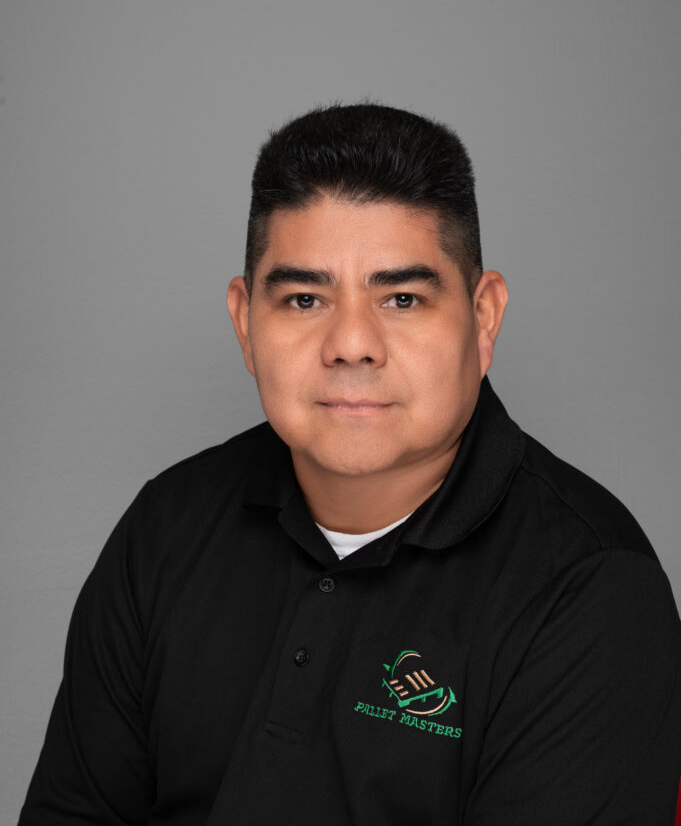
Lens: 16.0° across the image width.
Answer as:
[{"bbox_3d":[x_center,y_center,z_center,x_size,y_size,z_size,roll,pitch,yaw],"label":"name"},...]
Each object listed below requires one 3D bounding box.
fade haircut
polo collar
[{"bbox_3d":[0.017,-0.139,1.690,0.165,0.157,0.200,0,1,6],"label":"fade haircut"},{"bbox_3d":[0.030,0.037,1.700,0.200,0.130,0.185,1,2,22],"label":"polo collar"}]

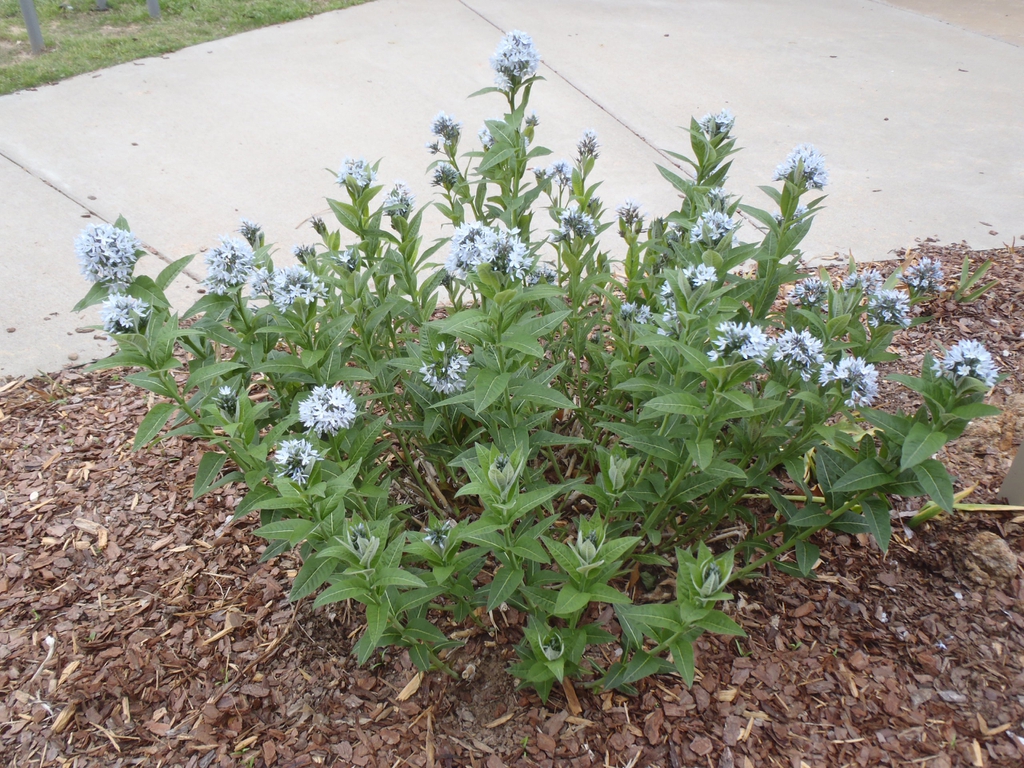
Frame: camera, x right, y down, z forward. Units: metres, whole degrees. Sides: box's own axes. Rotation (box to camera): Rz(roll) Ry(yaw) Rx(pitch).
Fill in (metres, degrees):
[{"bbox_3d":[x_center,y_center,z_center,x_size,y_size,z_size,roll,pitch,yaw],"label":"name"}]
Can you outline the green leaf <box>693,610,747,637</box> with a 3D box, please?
[{"bbox_3d":[0.250,0.289,1.003,0.066,0.011,0.029,13,43,12],"label":"green leaf"}]

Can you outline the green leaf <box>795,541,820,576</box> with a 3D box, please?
[{"bbox_3d":[0.446,0.263,1.250,0.034,0.013,0.057,-4,52,8],"label":"green leaf"}]

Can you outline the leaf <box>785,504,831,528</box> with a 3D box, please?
[{"bbox_3d":[0.407,0.181,1.127,0.074,0.011,0.029,-2,40,-18],"label":"leaf"}]

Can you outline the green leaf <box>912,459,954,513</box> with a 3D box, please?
[{"bbox_3d":[0.641,0.154,1.260,0.043,0.015,0.087,-27,70,-2],"label":"green leaf"}]

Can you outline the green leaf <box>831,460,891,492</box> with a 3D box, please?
[{"bbox_3d":[0.527,0.138,1.250,0.104,0.015,0.043,-8,55,-8],"label":"green leaf"}]

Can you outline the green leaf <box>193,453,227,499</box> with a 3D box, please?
[{"bbox_3d":[-0.391,0.115,1.063,0.030,0.011,0.065,18,72,29],"label":"green leaf"}]

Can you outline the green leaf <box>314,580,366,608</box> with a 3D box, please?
[{"bbox_3d":[-0.206,0.253,0.998,0.068,0.012,0.028,-14,43,-15],"label":"green leaf"}]

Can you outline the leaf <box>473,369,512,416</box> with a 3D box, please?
[{"bbox_3d":[-0.028,0.012,1.190,0.042,0.014,0.085,21,53,12],"label":"leaf"}]

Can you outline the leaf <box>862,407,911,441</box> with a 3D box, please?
[{"bbox_3d":[0.574,0.062,1.270,0.093,0.015,0.040,36,72,22],"label":"leaf"}]

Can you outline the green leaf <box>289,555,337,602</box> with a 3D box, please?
[{"bbox_3d":[-0.279,0.272,1.160,0.041,0.014,0.085,37,68,19],"label":"green leaf"}]

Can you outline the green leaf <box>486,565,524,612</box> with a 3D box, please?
[{"bbox_3d":[-0.009,0.279,1.130,0.039,0.014,0.079,21,48,18],"label":"green leaf"}]

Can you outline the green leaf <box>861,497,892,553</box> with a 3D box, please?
[{"bbox_3d":[0.492,0.191,1.118,0.032,0.011,0.072,-7,72,-11],"label":"green leaf"}]

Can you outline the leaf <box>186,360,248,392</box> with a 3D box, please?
[{"bbox_3d":[-0.388,-0.011,1.086,0.078,0.011,0.028,-27,43,-24],"label":"leaf"}]

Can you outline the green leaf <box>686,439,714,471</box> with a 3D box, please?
[{"bbox_3d":[0.244,0.092,1.076,0.033,0.013,0.060,5,35,2],"label":"green leaf"}]

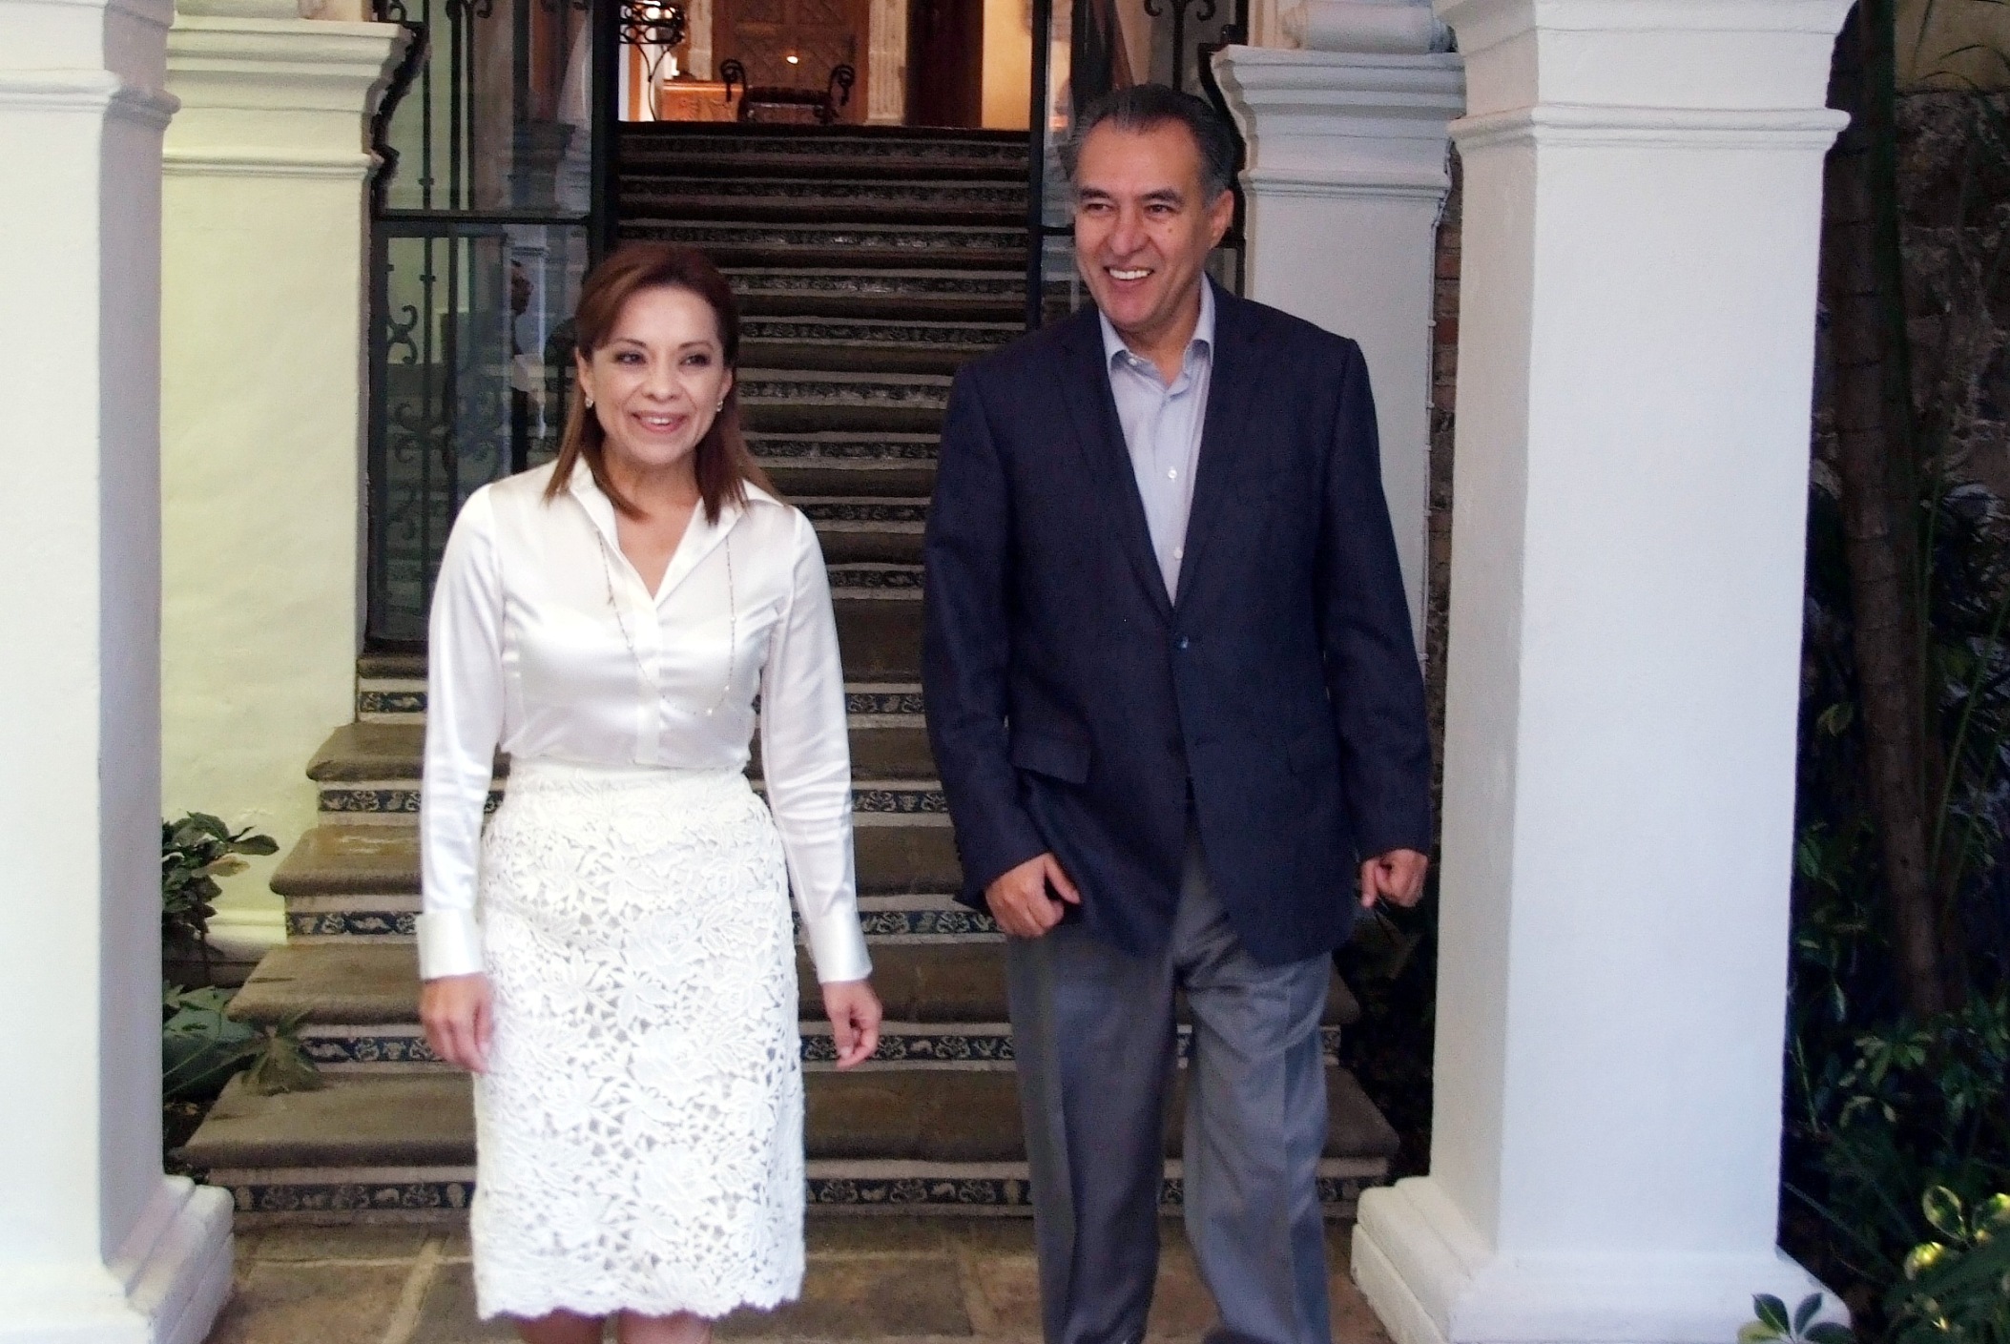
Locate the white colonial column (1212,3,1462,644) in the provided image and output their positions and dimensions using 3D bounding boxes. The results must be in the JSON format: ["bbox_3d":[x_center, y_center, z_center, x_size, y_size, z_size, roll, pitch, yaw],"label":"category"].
[{"bbox_3d":[0.720,-0.376,5.120,0.511,2.324,0.476,0,6,-4],"label":"white colonial column"}]

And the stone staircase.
[{"bbox_3d":[-0.497,-0.552,6.085,2.116,2.535,4.781,0,6,-4],"label":"stone staircase"}]

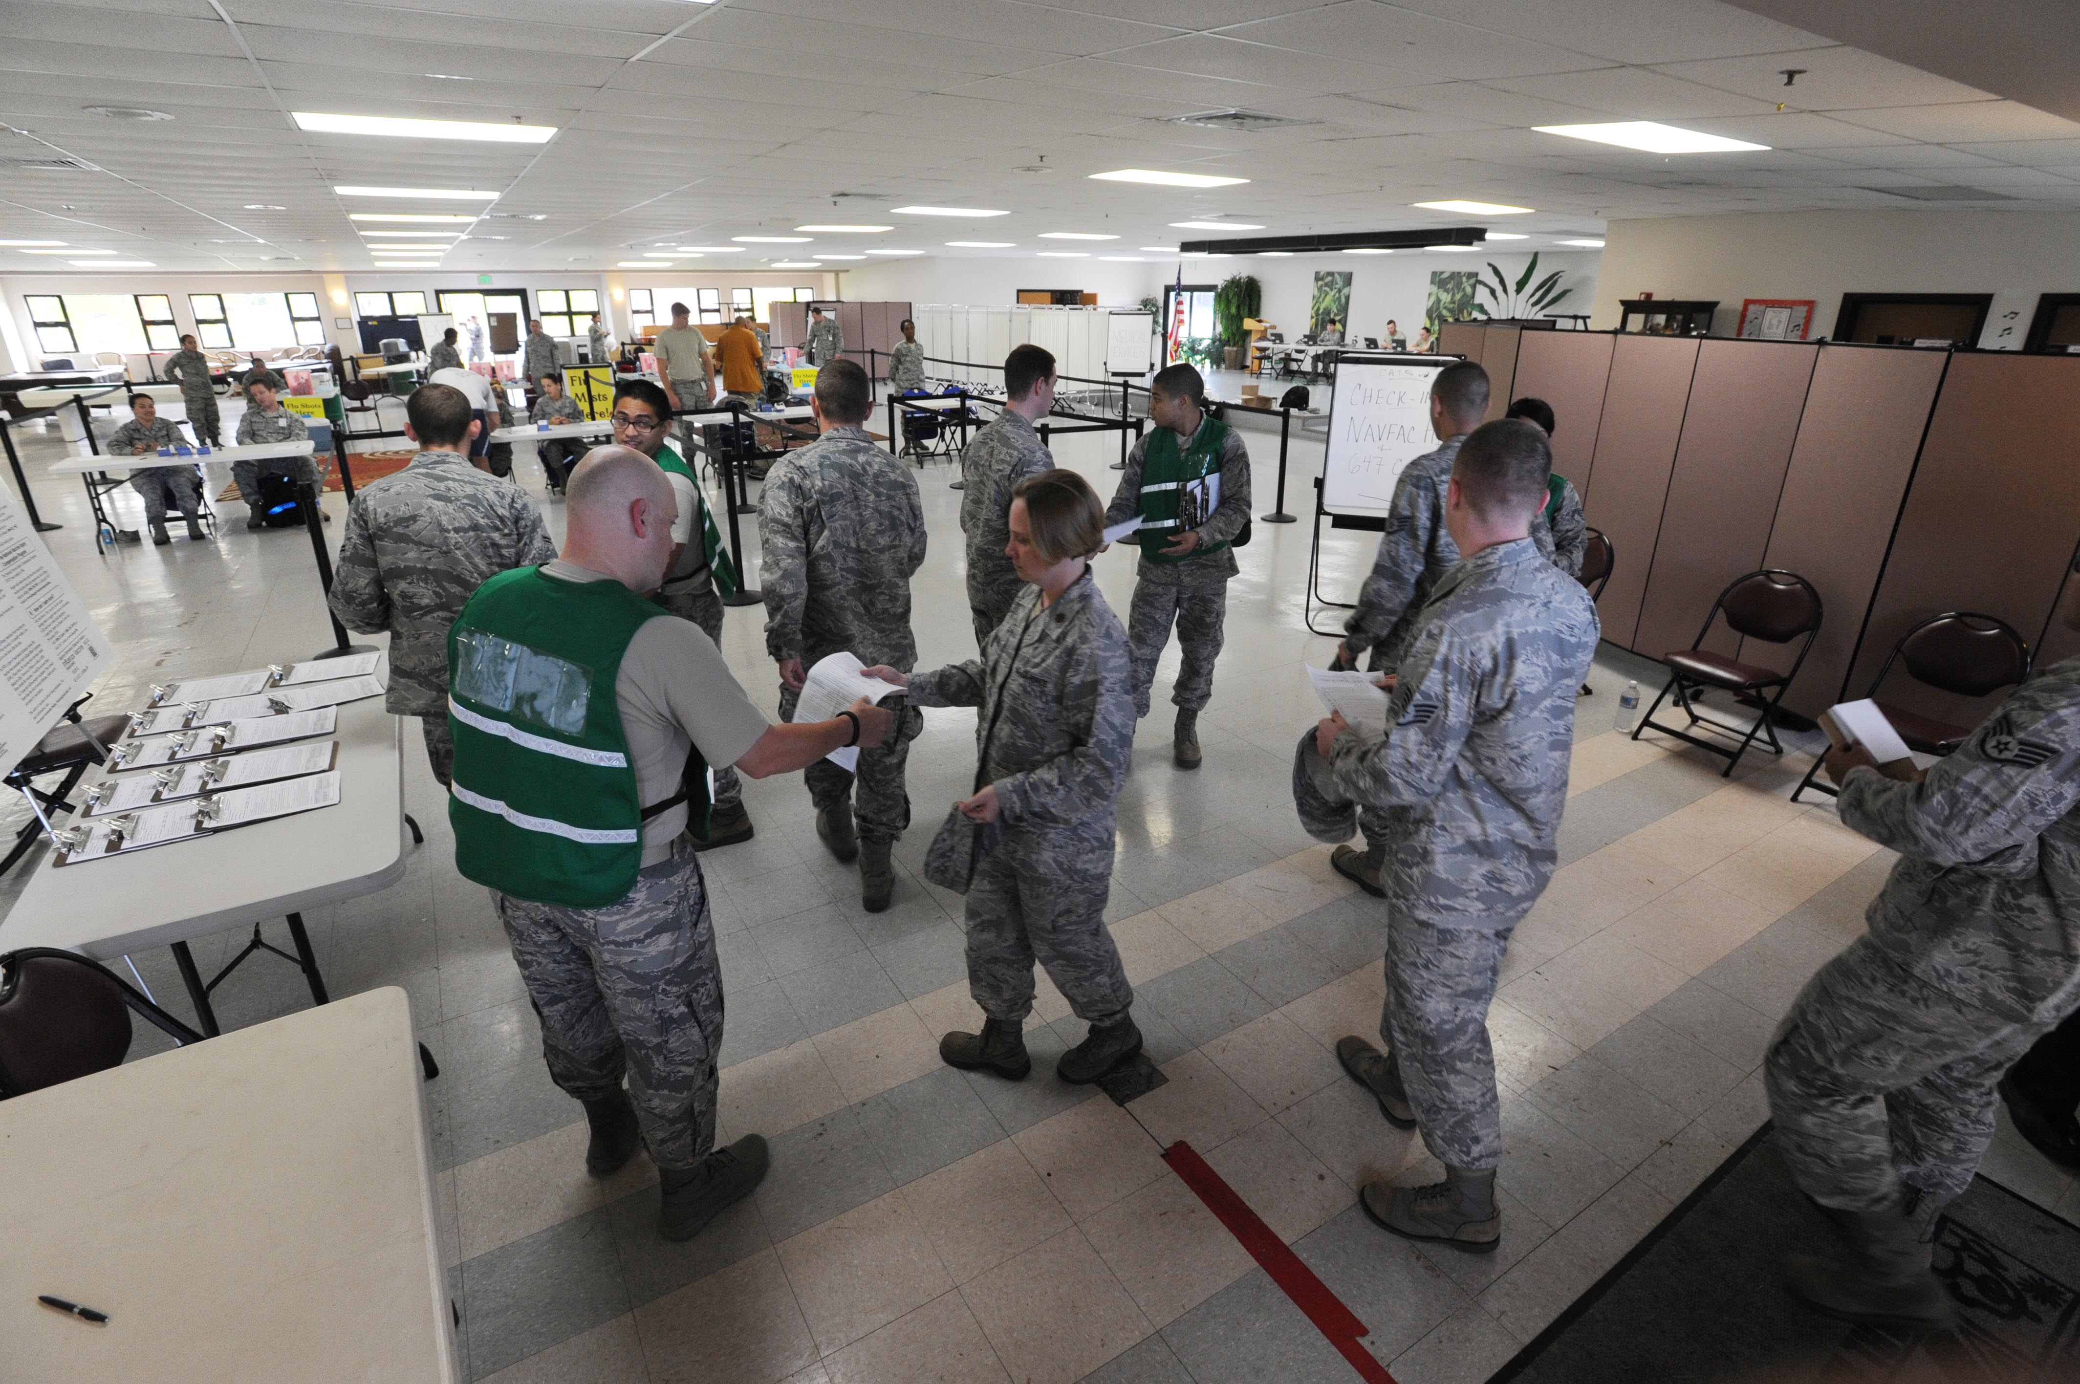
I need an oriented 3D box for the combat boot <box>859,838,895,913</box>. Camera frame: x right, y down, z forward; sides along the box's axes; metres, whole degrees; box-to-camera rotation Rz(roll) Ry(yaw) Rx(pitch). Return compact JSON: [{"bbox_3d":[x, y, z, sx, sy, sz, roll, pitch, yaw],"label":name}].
[{"bbox_3d":[-0.580,0.605,3.504,0.110,0.210,0.290,-2,22,-6],"label":"combat boot"}]

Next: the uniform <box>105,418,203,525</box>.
[{"bbox_3d":[-7.666,-1.966,8.544,0.600,0.880,0.620,-14,26,-32],"label":"uniform"}]

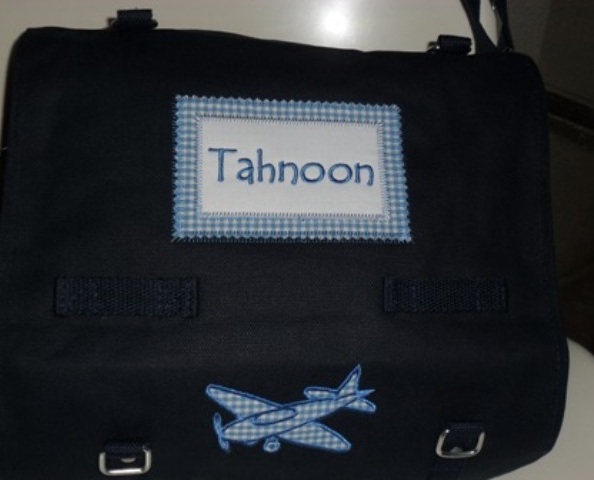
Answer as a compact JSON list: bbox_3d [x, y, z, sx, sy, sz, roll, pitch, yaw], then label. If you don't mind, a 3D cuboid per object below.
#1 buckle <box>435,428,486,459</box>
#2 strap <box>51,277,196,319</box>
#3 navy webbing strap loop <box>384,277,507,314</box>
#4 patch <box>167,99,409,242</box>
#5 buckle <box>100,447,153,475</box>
[{"bbox_3d":[0.123,0.153,0.612,0.036,0.024,0.006,-2,9,-13],"label":"buckle"},{"bbox_3d":[-0.116,0.039,0.551,0.094,0.004,0.027,0,75,-12],"label":"strap"},{"bbox_3d":[0.110,0.041,0.600,0.094,0.004,0.027,0,75,-12],"label":"navy webbing strap loop"},{"bbox_3d":[-0.004,-0.052,0.602,0.172,0.003,0.113,0,71,-9],"label":"patch"},{"bbox_3d":[-0.119,0.154,0.566,0.036,0.023,0.006,-2,6,-12],"label":"buckle"}]

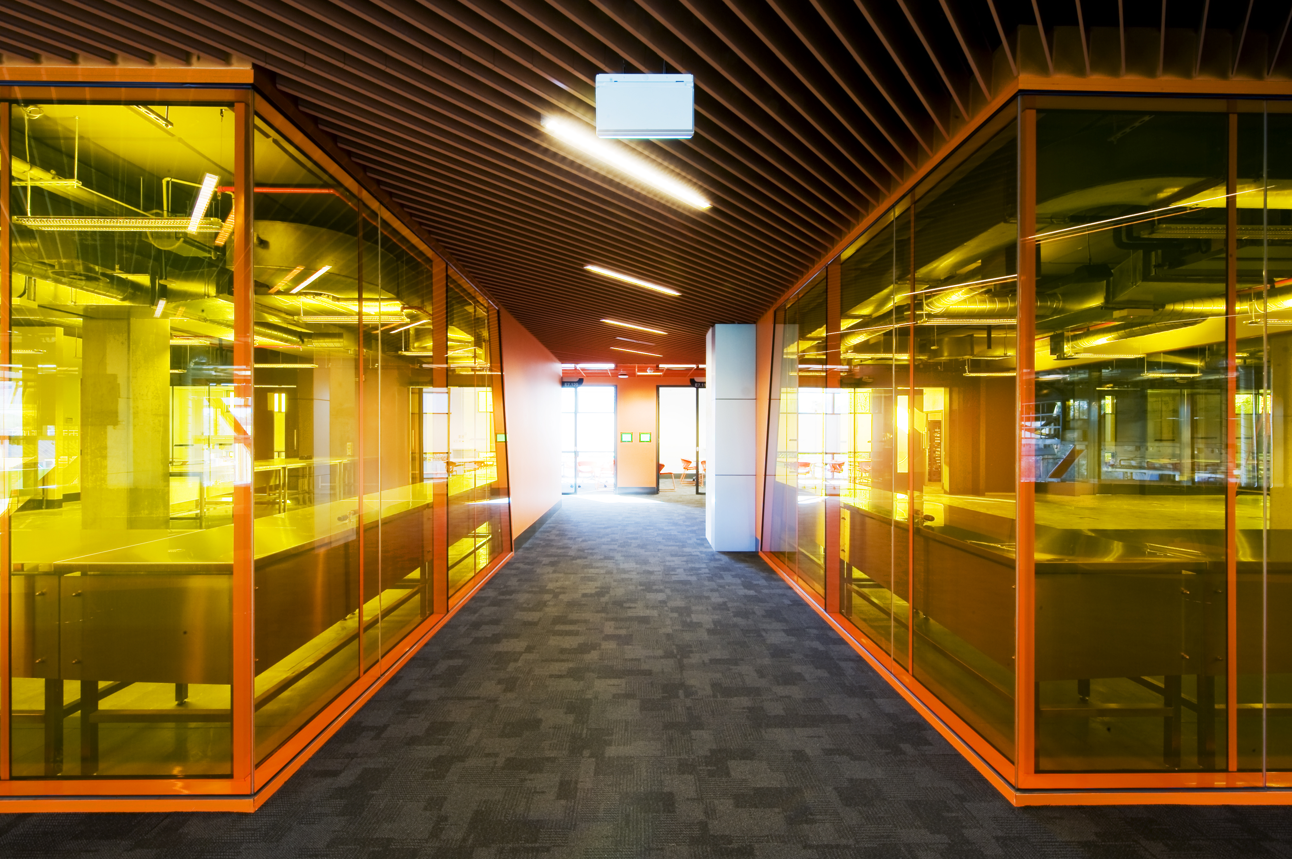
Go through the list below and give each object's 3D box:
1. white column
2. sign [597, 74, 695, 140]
[{"bbox_3d":[1.089,0.105,6.506,0.500,2.760,0.770,0,0,-1],"label":"white column"},{"bbox_3d":[-0.004,-1.149,1.790,0.343,0.203,0.050,0,0,-1],"label":"sign"}]

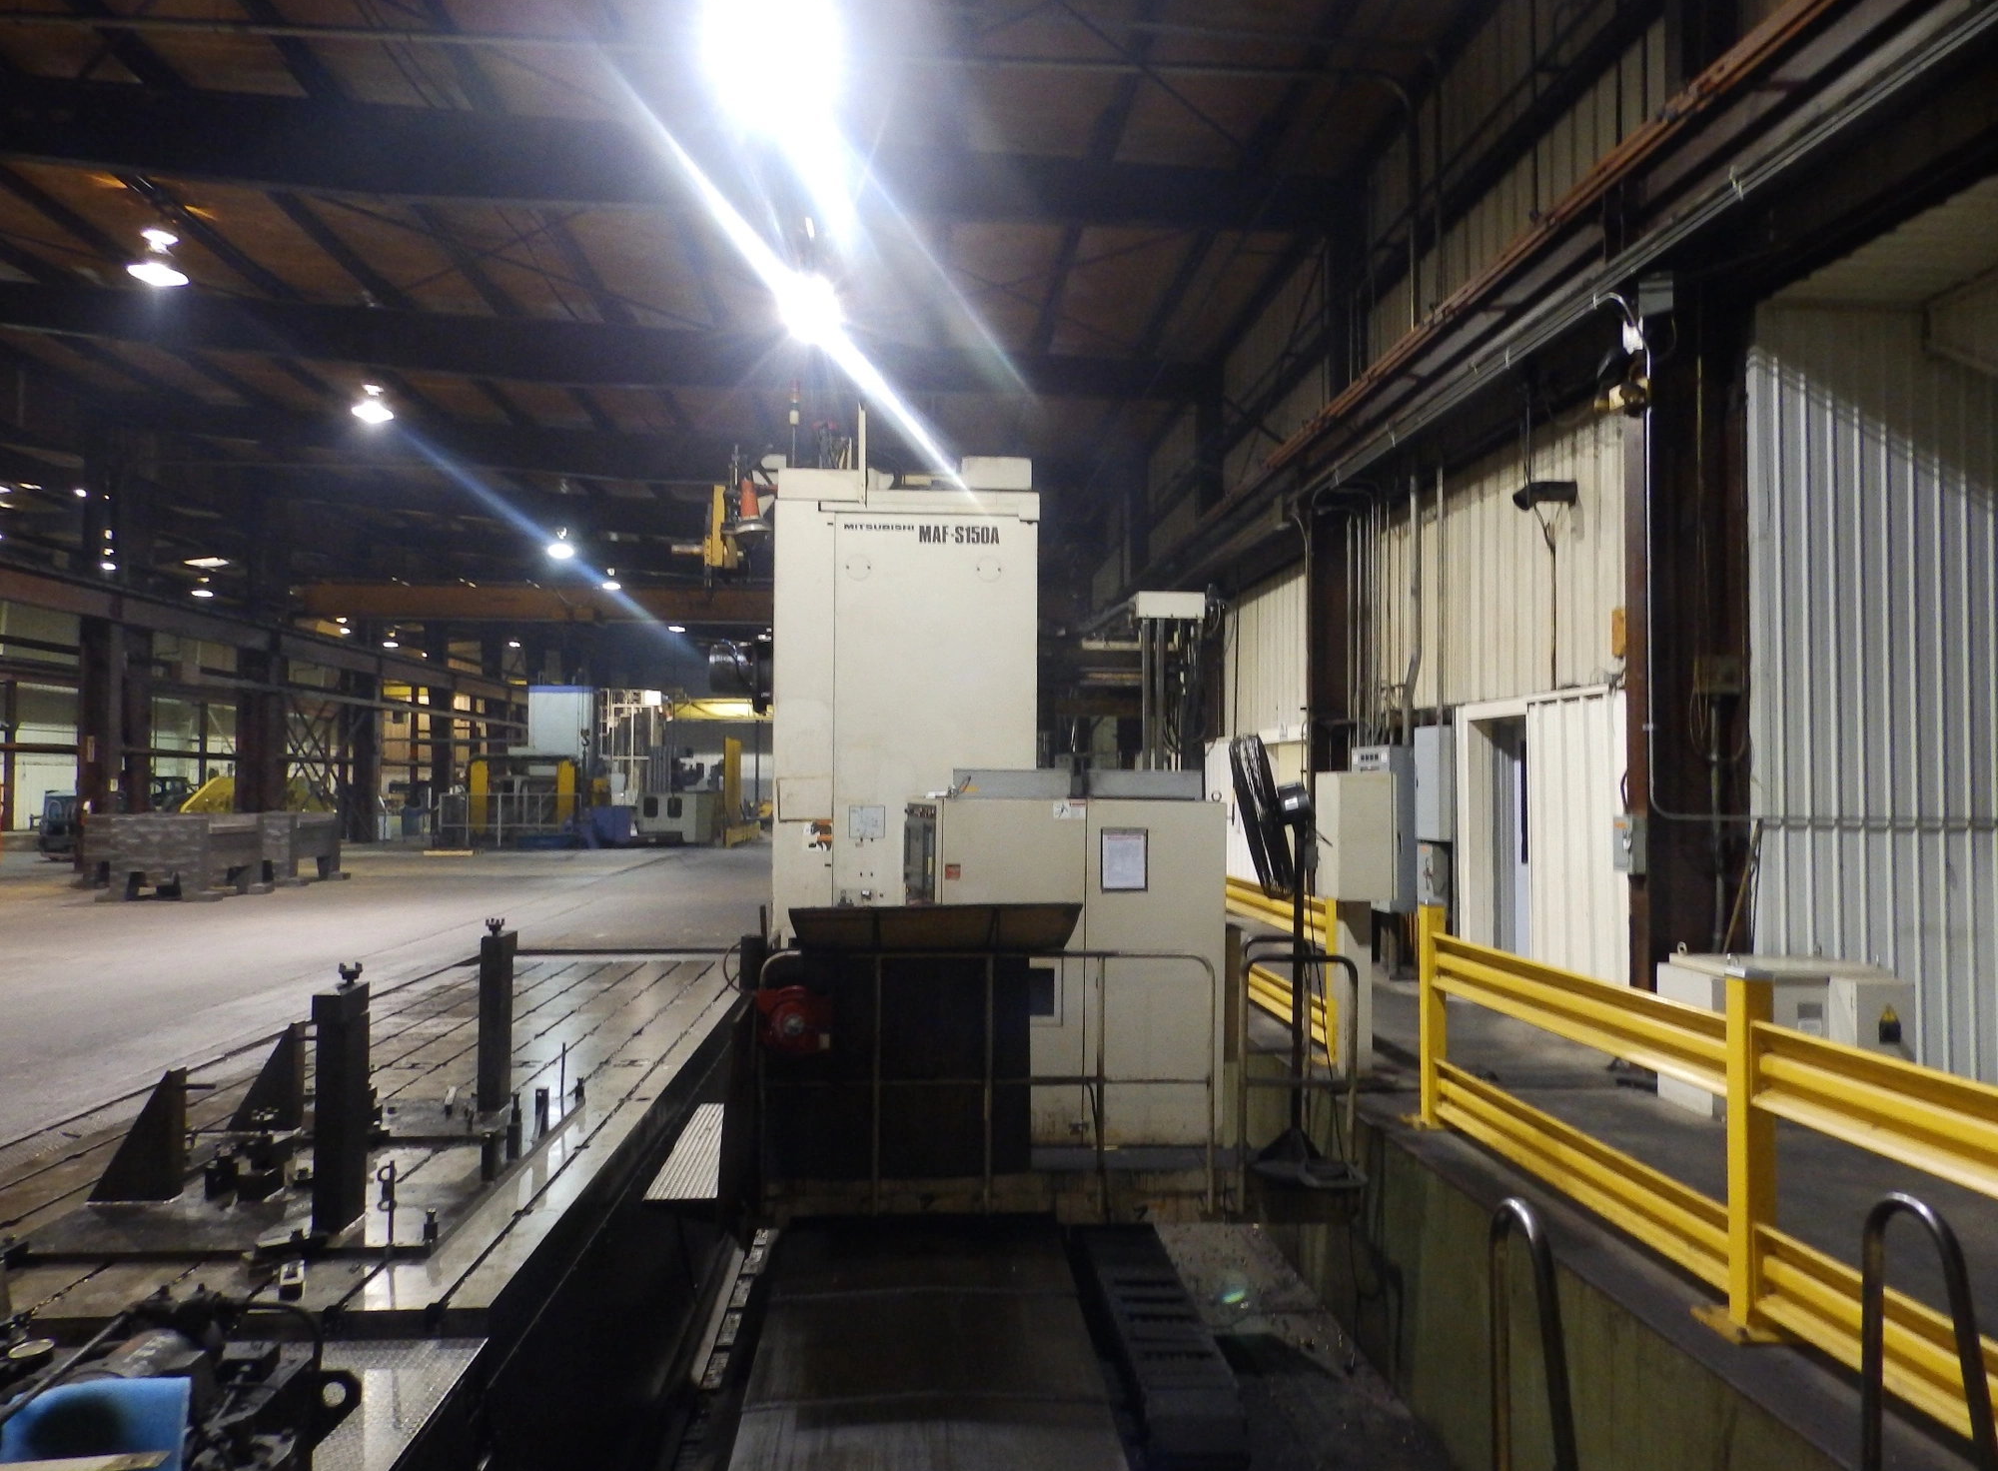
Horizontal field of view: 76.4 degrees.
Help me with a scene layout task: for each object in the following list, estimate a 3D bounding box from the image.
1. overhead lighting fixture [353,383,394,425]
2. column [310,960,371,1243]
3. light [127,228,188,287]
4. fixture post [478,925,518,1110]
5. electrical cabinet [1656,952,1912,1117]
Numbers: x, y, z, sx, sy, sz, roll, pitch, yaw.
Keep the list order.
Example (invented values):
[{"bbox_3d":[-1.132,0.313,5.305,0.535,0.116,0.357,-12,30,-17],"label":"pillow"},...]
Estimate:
[{"bbox_3d":[-10.384,-5.451,21.065,0.660,0.560,0.660,1,-2,-4],"label":"overhead lighting fixture"},{"bbox_3d":[-2.353,1.284,4.540,0.102,0.920,0.220,1,-2,-4],"label":"column"},{"bbox_3d":[-10.154,-5.746,15.325,0.660,0.560,0.660,1,-2,-4],"label":"light"},{"bbox_3d":[-2.448,1.351,6.191,0.103,0.905,0.210,1,-2,-4],"label":"fixture post"},{"bbox_3d":[4.057,1.542,6.543,0.960,0.780,0.620,1,-2,-4],"label":"electrical cabinet"}]

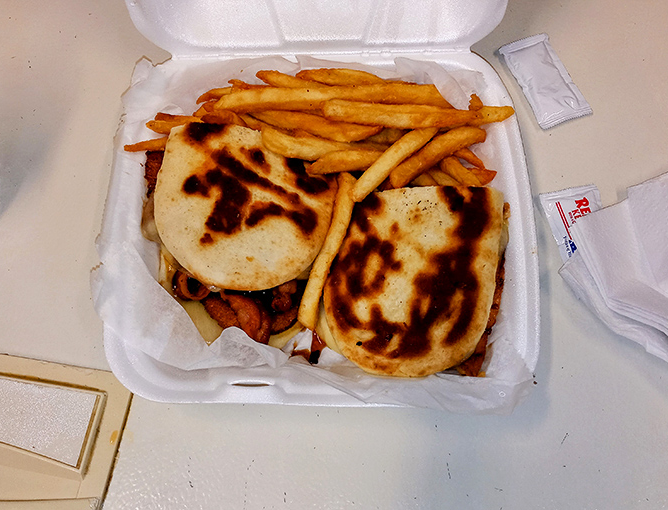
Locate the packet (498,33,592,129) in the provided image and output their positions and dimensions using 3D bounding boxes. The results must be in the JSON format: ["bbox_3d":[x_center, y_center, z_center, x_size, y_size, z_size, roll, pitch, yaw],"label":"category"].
[{"bbox_3d":[0.146,-0.121,0.379,0.038,0.008,0.069,-20,73,-4],"label":"packet"}]

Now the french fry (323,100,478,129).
[{"bbox_3d":[0.040,-0.083,0.327,0.093,0.011,0.012,5,73,4],"label":"french fry"}]

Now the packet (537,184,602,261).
[{"bbox_3d":[0.157,-0.011,0.344,0.038,0.008,0.069,-11,72,-1],"label":"packet"}]

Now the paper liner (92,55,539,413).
[{"bbox_3d":[-0.012,-0.018,0.329,0.241,0.048,0.215,0,73,3],"label":"paper liner"}]

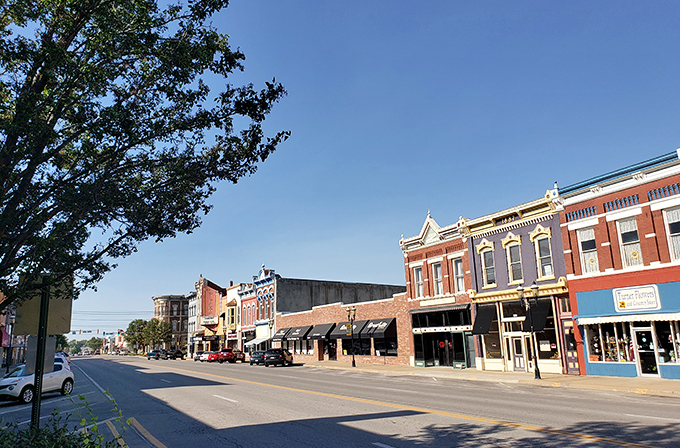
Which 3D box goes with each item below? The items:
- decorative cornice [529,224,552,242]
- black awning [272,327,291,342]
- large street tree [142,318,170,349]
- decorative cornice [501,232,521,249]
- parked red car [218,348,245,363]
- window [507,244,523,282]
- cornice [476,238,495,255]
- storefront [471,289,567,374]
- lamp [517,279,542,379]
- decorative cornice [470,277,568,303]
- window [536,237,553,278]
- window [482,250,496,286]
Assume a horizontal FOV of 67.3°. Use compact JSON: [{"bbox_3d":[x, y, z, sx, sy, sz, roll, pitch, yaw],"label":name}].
[{"bbox_3d":[11.062,0.478,28.161,0.220,0.900,1.580,4,-14,-28],"label":"decorative cornice"},{"bbox_3d":[-6.696,12.867,59.181,1.000,1.420,3.650,4,-14,-28],"label":"black awning"},{"bbox_3d":[-43.076,26.436,120.342,6.400,8.800,6.400,4,-14,-28],"label":"large street tree"},{"bbox_3d":[10.081,0.915,29.957,0.220,0.900,1.580,4,-14,-28],"label":"decorative cornice"},{"bbox_3d":[-13.347,16.174,62.939,1.860,1.690,4.550,-4,-13,8],"label":"parked red car"},{"bbox_3d":[10.233,2.254,29.751,0.200,2.350,1.100,4,-14,-28],"label":"window"},{"bbox_3d":[9.071,1.365,31.807,0.220,0.900,1.580,4,-14,-28],"label":"cornice"},{"bbox_3d":[10.097,6.263,29.462,0.650,4.350,6.750,4,-14,-28],"label":"storefront"},{"bbox_3d":[9.467,5.230,25.212,0.450,4.676,1.260,4,-14,-28],"label":"lamp"},{"bbox_3d":[10.081,3.903,29.303,0.450,0.860,7.050,4,-14,-28],"label":"decorative cornice"},{"bbox_3d":[11.214,1.817,27.955,0.200,2.350,1.100,4,-14,-28],"label":"window"},{"bbox_3d":[9.233,2.700,31.583,0.200,2.350,1.100,4,-14,-28],"label":"window"}]

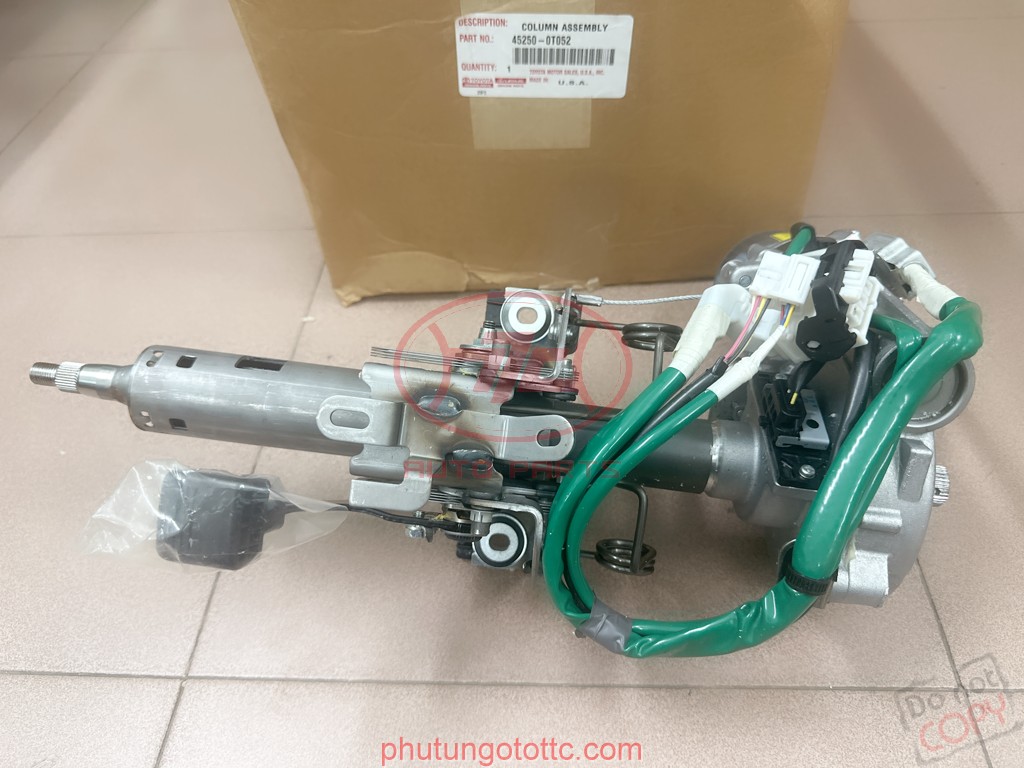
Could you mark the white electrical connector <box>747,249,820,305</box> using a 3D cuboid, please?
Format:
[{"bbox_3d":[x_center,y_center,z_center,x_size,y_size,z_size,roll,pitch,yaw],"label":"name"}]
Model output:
[{"bbox_3d":[0.163,-0.061,0.421,0.033,0.013,0.028,19,80,32],"label":"white electrical connector"}]

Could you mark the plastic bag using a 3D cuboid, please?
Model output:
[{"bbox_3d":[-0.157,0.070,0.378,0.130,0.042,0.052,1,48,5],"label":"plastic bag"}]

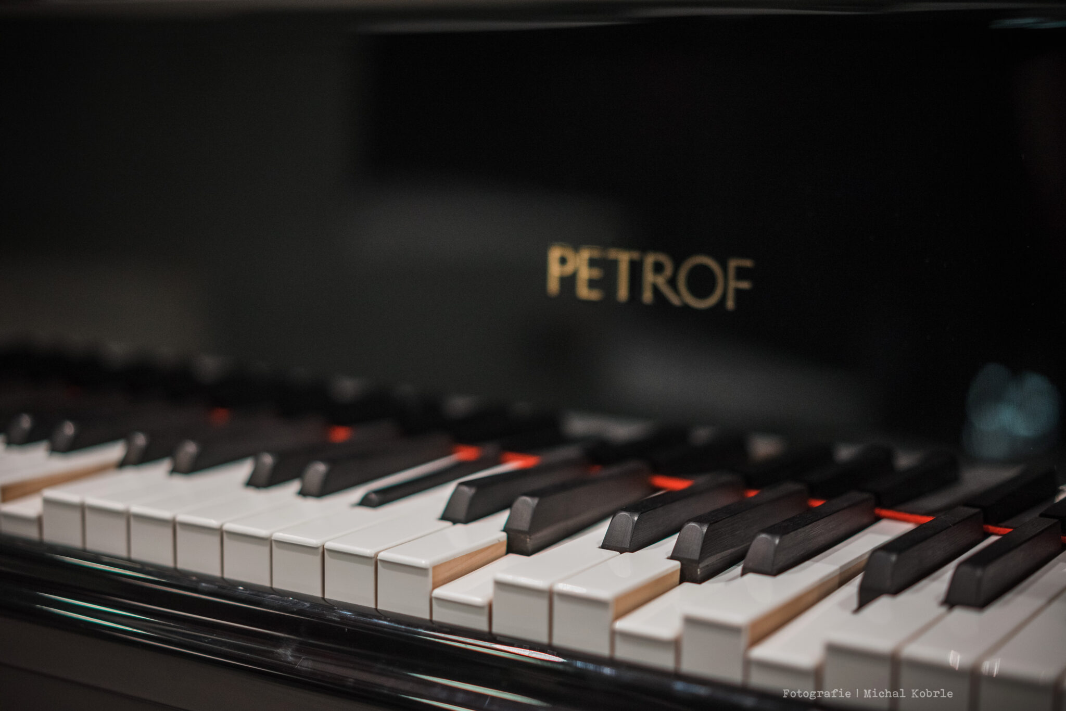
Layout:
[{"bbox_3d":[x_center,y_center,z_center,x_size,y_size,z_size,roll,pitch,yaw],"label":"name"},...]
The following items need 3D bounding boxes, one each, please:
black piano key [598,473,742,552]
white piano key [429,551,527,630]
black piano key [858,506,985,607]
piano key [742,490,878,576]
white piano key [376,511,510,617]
[{"bbox_3d":[0.056,0.061,0.635,0.012,0.013,0.103,6,8,29],"label":"black piano key"},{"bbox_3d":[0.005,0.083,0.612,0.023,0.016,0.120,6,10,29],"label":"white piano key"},{"bbox_3d":[0.141,0.070,0.587,0.012,0.013,0.103,6,8,29],"label":"black piano key"},{"bbox_3d":[0.104,0.066,0.607,0.012,0.013,0.103,6,8,29],"label":"piano key"},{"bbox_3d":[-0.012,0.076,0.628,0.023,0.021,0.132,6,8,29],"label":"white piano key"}]

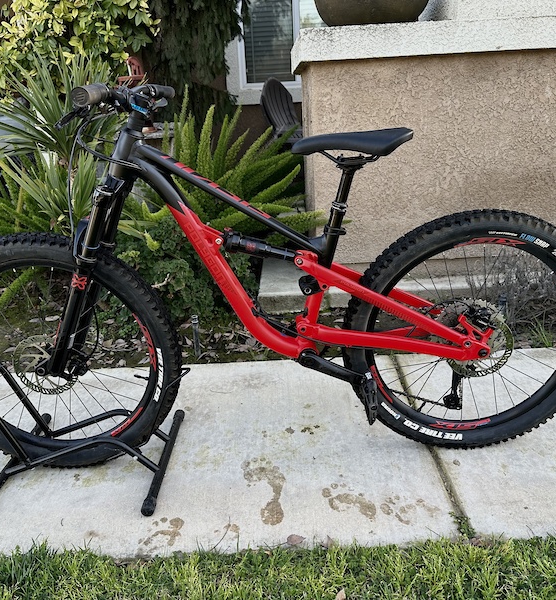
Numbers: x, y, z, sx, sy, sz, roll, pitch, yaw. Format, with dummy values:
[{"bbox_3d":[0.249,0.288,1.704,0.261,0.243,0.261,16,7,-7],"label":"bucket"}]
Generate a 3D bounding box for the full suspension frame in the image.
[{"bbox_3d":[-0.025,-0.133,1.292,1.070,0.620,0.180,-3,17,0],"label":"full suspension frame"}]

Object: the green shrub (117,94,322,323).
[{"bbox_3d":[-0.282,-0.460,2.684,0.960,0.970,0.850,-3,17,1],"label":"green shrub"}]

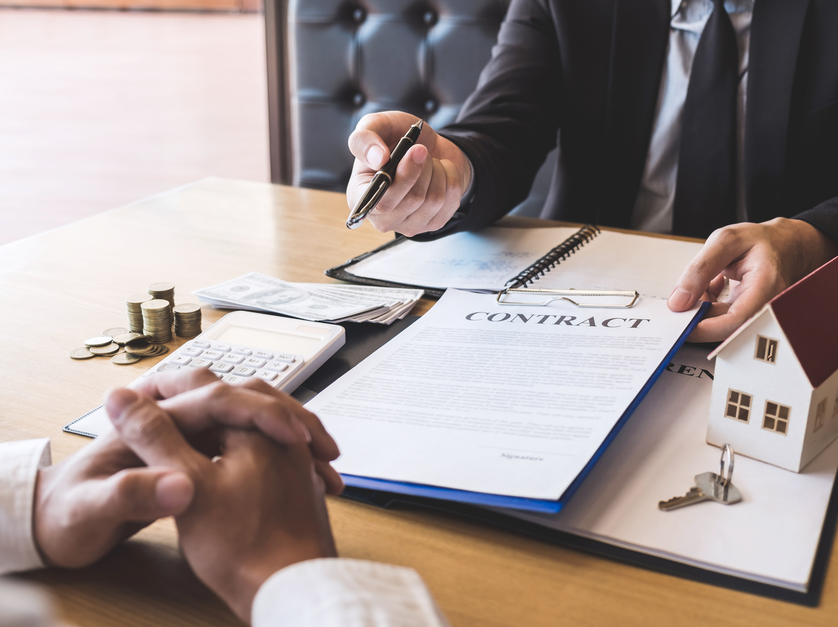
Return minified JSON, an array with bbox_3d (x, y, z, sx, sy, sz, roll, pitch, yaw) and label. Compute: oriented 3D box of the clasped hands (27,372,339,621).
[{"bbox_3d":[-0.116,0.089,0.547,0.150,0.105,0.128,4,20,13],"label":"clasped hands"}]

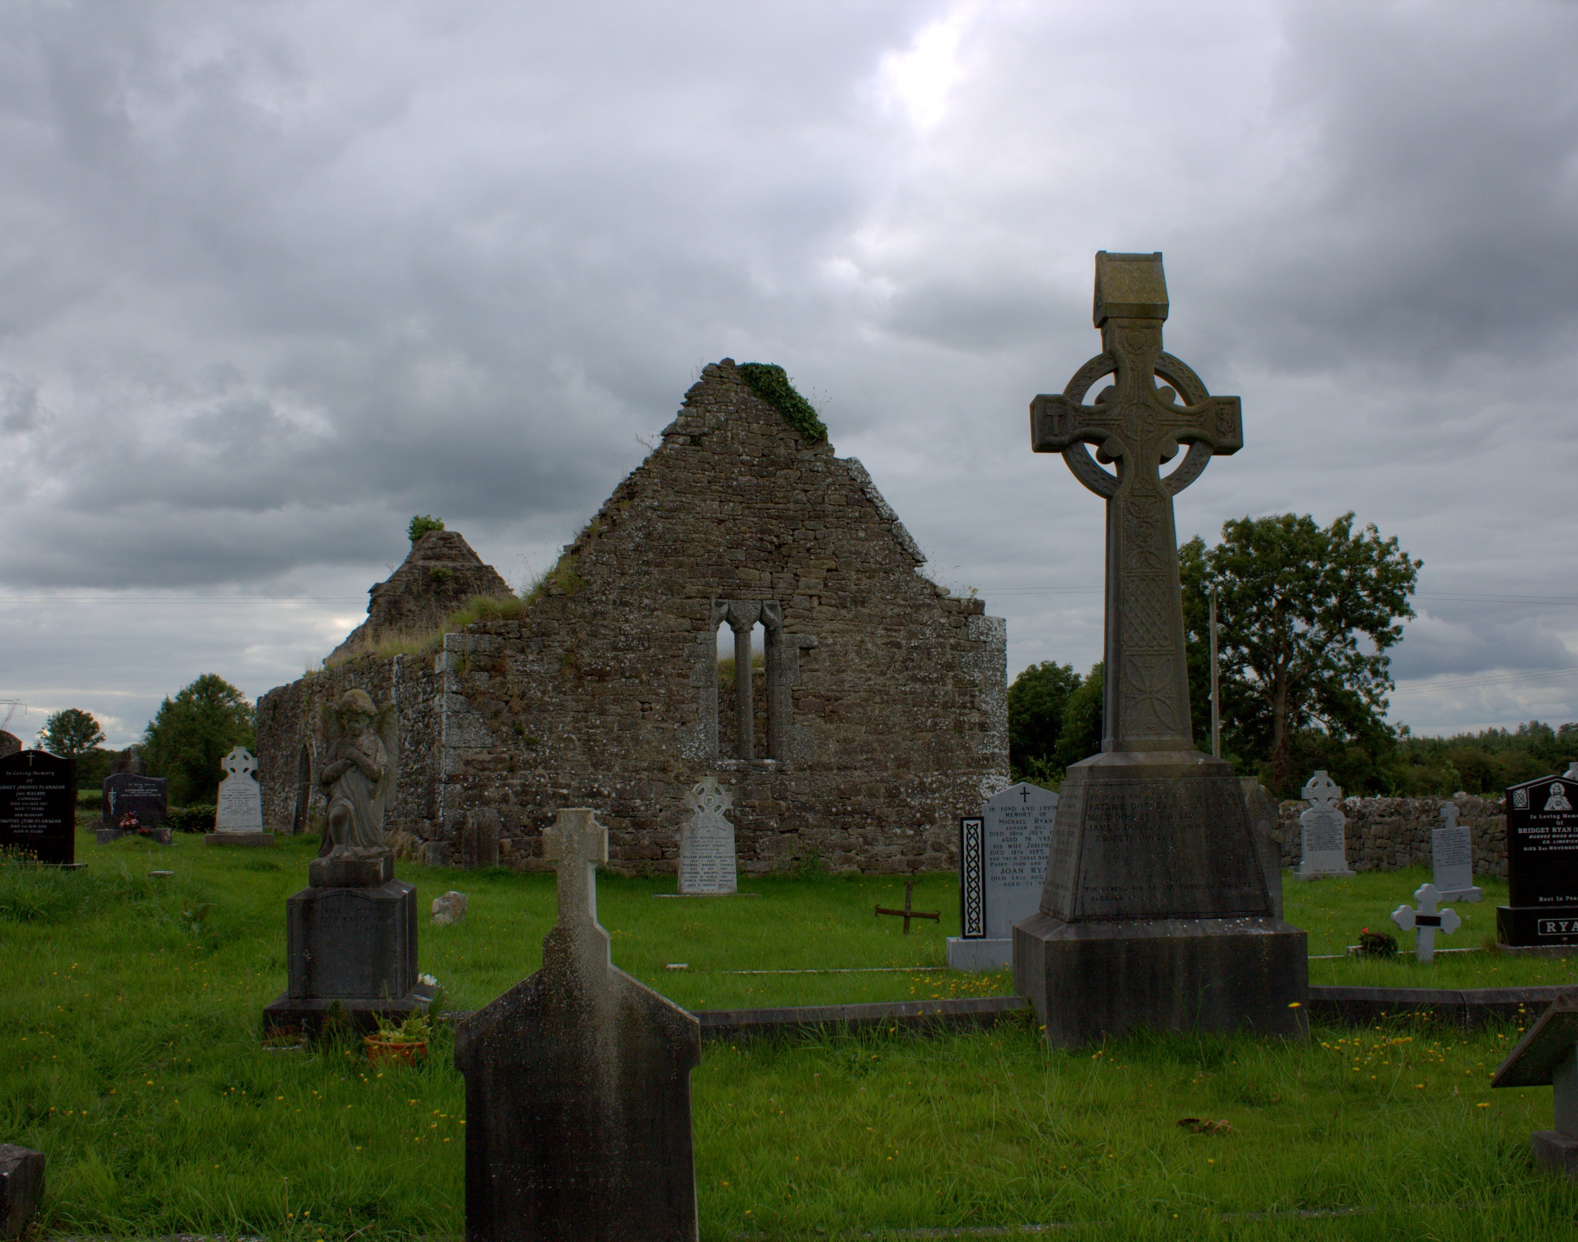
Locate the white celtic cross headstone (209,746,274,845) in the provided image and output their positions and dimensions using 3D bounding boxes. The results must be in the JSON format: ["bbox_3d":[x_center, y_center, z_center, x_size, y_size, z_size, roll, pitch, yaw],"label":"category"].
[{"bbox_3d":[-8.010,2.558,21.200,0.870,1.440,0.250,0,-5,-3],"label":"white celtic cross headstone"}]

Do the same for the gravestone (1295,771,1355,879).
[{"bbox_3d":[7.508,2.874,20.402,0.870,1.514,0.300,0,-6,-6],"label":"gravestone"}]

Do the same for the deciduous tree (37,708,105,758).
[{"bbox_3d":[-66.355,12.491,134.498,6.000,8.891,6.000,3,-7,-26],"label":"deciduous tree"}]

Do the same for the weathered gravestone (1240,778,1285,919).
[{"bbox_3d":[3.605,1.980,11.900,0.880,1.400,0.140,-1,-5,3],"label":"weathered gravestone"}]

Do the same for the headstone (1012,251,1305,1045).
[{"bbox_3d":[2.077,0.066,8.631,1.470,4.679,0.880,0,-6,-4],"label":"headstone"}]

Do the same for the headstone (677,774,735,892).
[{"bbox_3d":[-1.045,2.771,18.710,0.760,1.508,0.160,1,-6,-15],"label":"headstone"}]

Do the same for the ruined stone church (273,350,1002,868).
[{"bbox_3d":[-4.766,0.854,30.905,9.550,8.113,18.500,3,-7,-27],"label":"ruined stone church"}]

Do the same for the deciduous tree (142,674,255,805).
[{"bbox_3d":[-32.039,6.795,79.762,6.900,7.755,6.900,2,-7,-22],"label":"deciduous tree"}]

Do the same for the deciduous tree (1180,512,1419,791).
[{"bbox_3d":[20.871,1.257,61.000,10.600,11.200,10.000,-1,-5,0],"label":"deciduous tree"}]

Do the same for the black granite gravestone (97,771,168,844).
[{"bbox_3d":[-9.269,2.644,20.500,0.930,0.990,0.260,0,-5,-3],"label":"black granite gravestone"}]

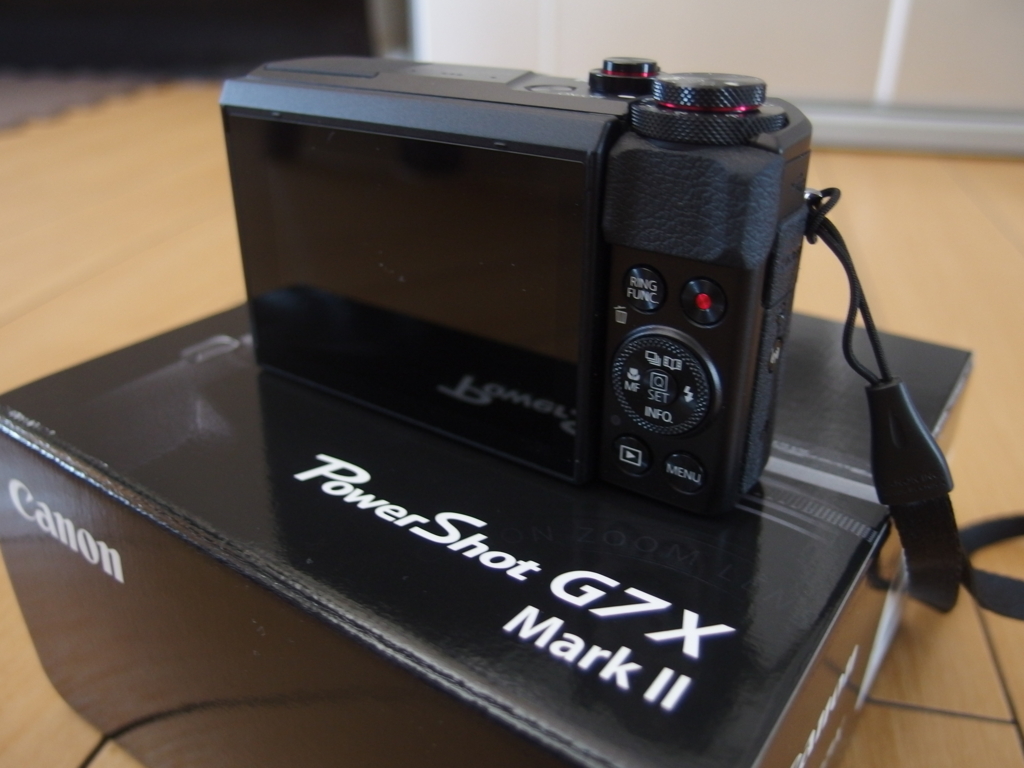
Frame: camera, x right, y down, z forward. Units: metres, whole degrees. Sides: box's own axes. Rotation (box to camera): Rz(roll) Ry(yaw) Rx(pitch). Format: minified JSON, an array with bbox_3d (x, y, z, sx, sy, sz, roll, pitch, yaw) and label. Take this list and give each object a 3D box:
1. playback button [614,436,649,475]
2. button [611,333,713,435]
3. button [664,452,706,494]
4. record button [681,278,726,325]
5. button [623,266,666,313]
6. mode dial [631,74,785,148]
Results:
[{"bbox_3d":[0.018,0.011,0.127,0.007,0.007,0.002,18,31,32],"label":"playback button"},{"bbox_3d":[0.022,0.000,0.119,0.016,0.016,0.003,18,31,32],"label":"button"},{"bbox_3d":[0.026,0.013,0.122,0.007,0.007,0.002,18,31,32],"label":"button"},{"bbox_3d":[0.026,-0.011,0.111,0.006,0.006,0.002,18,31,32],"label":"record button"},{"bbox_3d":[0.019,-0.013,0.116,0.007,0.007,0.002,18,31,32],"label":"button"},{"bbox_3d":[0.026,-0.037,0.109,0.020,0.006,0.020,0,26,0],"label":"mode dial"}]

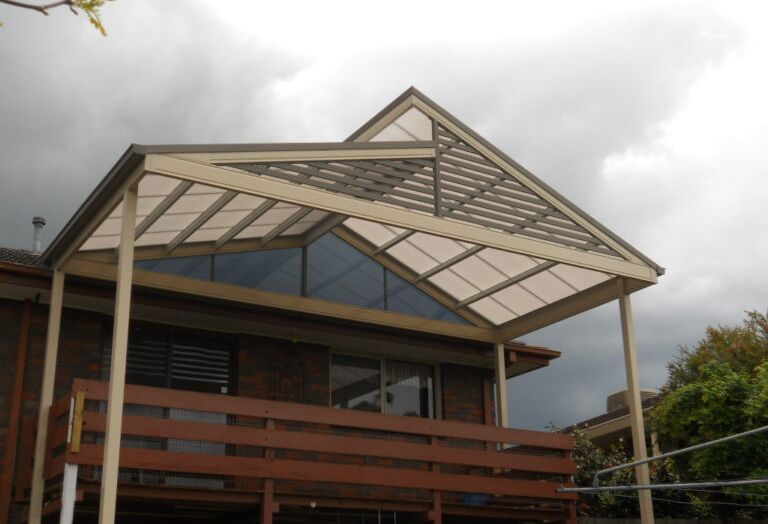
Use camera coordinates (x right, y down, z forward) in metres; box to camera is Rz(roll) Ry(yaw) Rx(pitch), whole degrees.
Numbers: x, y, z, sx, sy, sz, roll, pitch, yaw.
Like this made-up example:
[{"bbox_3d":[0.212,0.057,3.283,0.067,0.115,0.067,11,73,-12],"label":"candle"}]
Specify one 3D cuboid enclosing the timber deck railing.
[{"bbox_3d":[-0.901,2.512,12.425,6.470,0.990,2.390,11,-23,-29],"label":"timber deck railing"}]

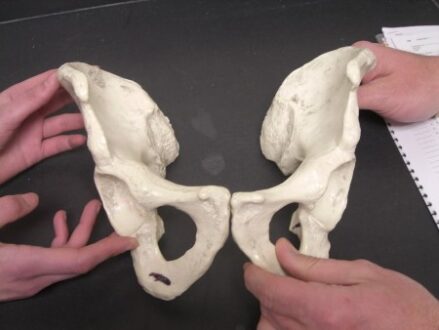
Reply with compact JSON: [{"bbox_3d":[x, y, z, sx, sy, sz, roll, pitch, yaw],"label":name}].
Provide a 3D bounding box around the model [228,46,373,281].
[{"bbox_3d":[0.079,0.003,0.525,0.131,0.147,0.205,-6,82,7],"label":"model"}]

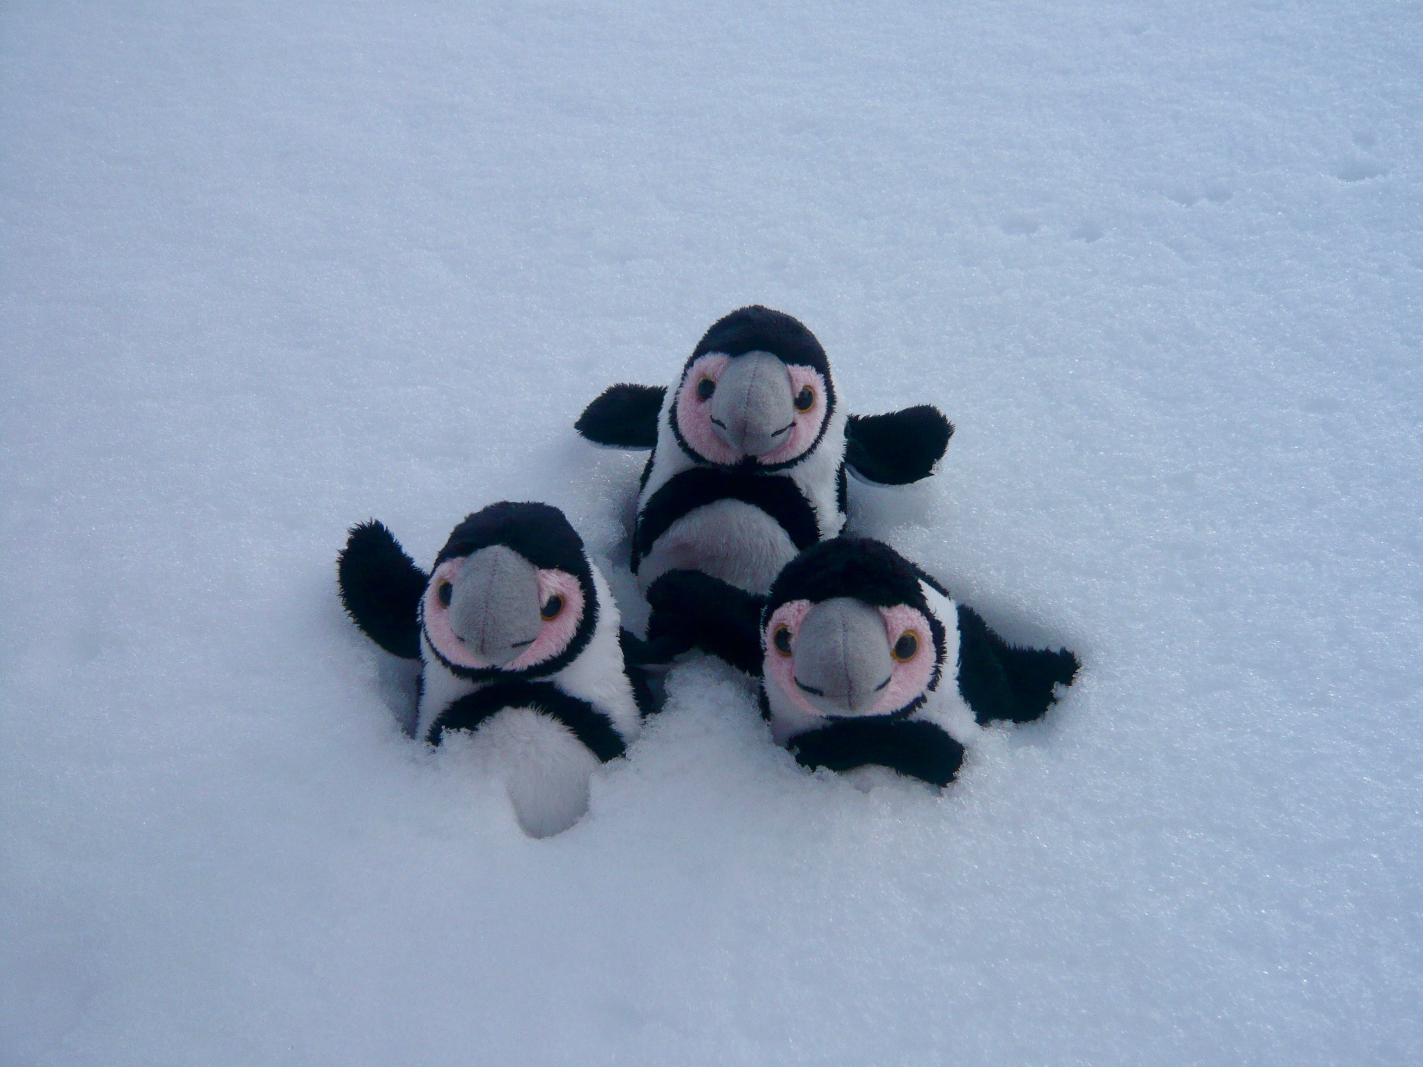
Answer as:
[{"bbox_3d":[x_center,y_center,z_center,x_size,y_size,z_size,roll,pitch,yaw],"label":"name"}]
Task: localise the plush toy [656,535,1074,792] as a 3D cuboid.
[{"bbox_3d":[0.067,0.086,0.583,0.211,0.191,0.126,9,36,9],"label":"plush toy"}]

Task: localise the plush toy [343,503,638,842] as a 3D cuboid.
[{"bbox_3d":[-0.097,0.071,0.598,0.177,0.191,0.126,4,31,1],"label":"plush toy"}]

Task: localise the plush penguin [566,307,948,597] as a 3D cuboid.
[{"bbox_3d":[0.021,-0.035,0.643,0.203,0.191,0.126,7,31,0],"label":"plush penguin"}]

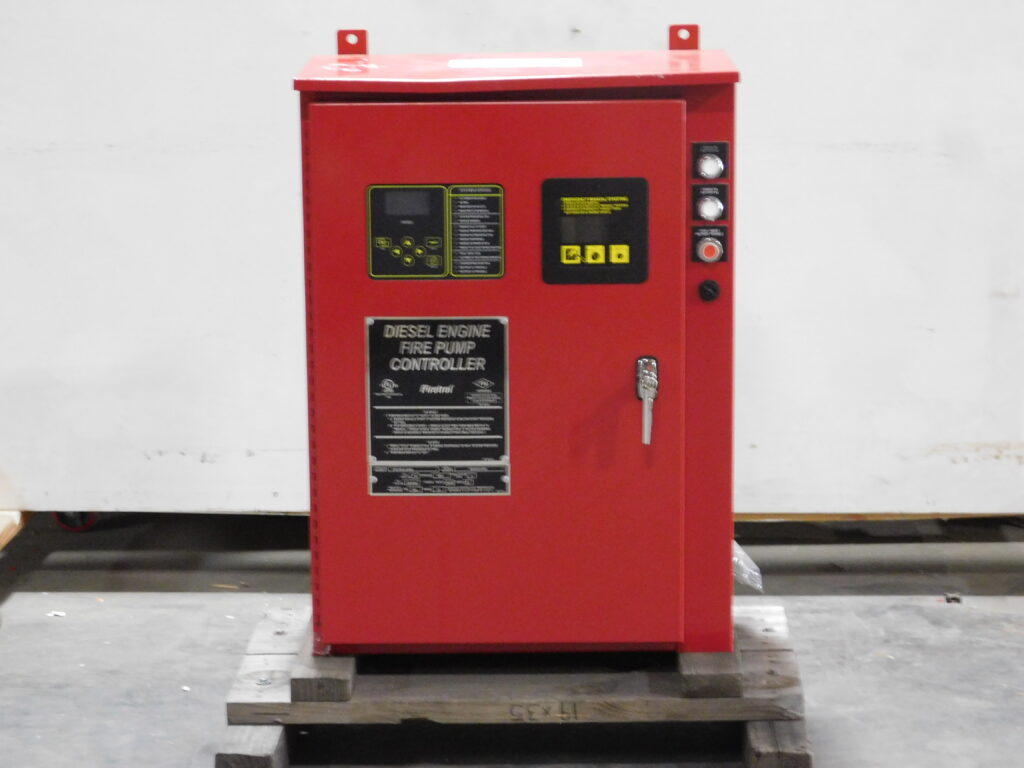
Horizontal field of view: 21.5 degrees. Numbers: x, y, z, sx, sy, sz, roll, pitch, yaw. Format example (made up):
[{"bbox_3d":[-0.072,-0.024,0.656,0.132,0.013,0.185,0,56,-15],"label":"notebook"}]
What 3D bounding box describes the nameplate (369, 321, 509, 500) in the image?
[{"bbox_3d":[-0.112,0.036,4.124,0.218,0.280,0.008,0,12,1],"label":"nameplate"}]

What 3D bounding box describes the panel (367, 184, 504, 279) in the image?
[{"bbox_3d":[-0.115,-0.228,4.065,0.209,0.144,0.012,0,12,1],"label":"panel"}]

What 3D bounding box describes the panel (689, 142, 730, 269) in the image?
[{"bbox_3d":[0.301,-0.271,4.067,0.057,0.185,0.032,0,12,1],"label":"panel"}]

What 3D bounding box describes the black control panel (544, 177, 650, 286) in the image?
[{"bbox_3d":[0.126,-0.229,4.060,0.160,0.161,0.012,0,12,1],"label":"black control panel"}]

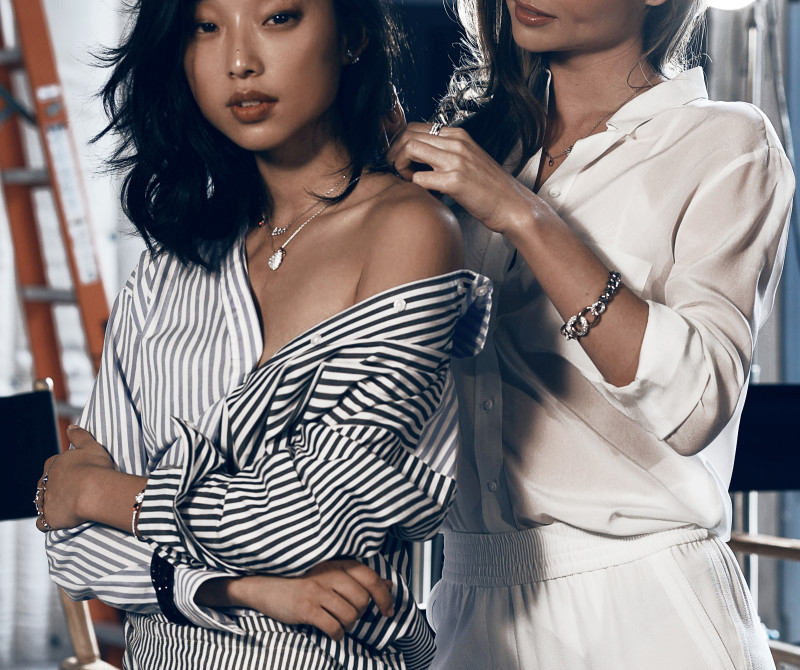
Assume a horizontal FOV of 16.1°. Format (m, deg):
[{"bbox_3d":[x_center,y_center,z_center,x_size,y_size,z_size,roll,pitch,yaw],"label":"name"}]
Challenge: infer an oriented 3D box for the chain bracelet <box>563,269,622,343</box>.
[{"bbox_3d":[0.175,-0.029,2.610,0.022,0.074,0.064,41,0,-13],"label":"chain bracelet"}]

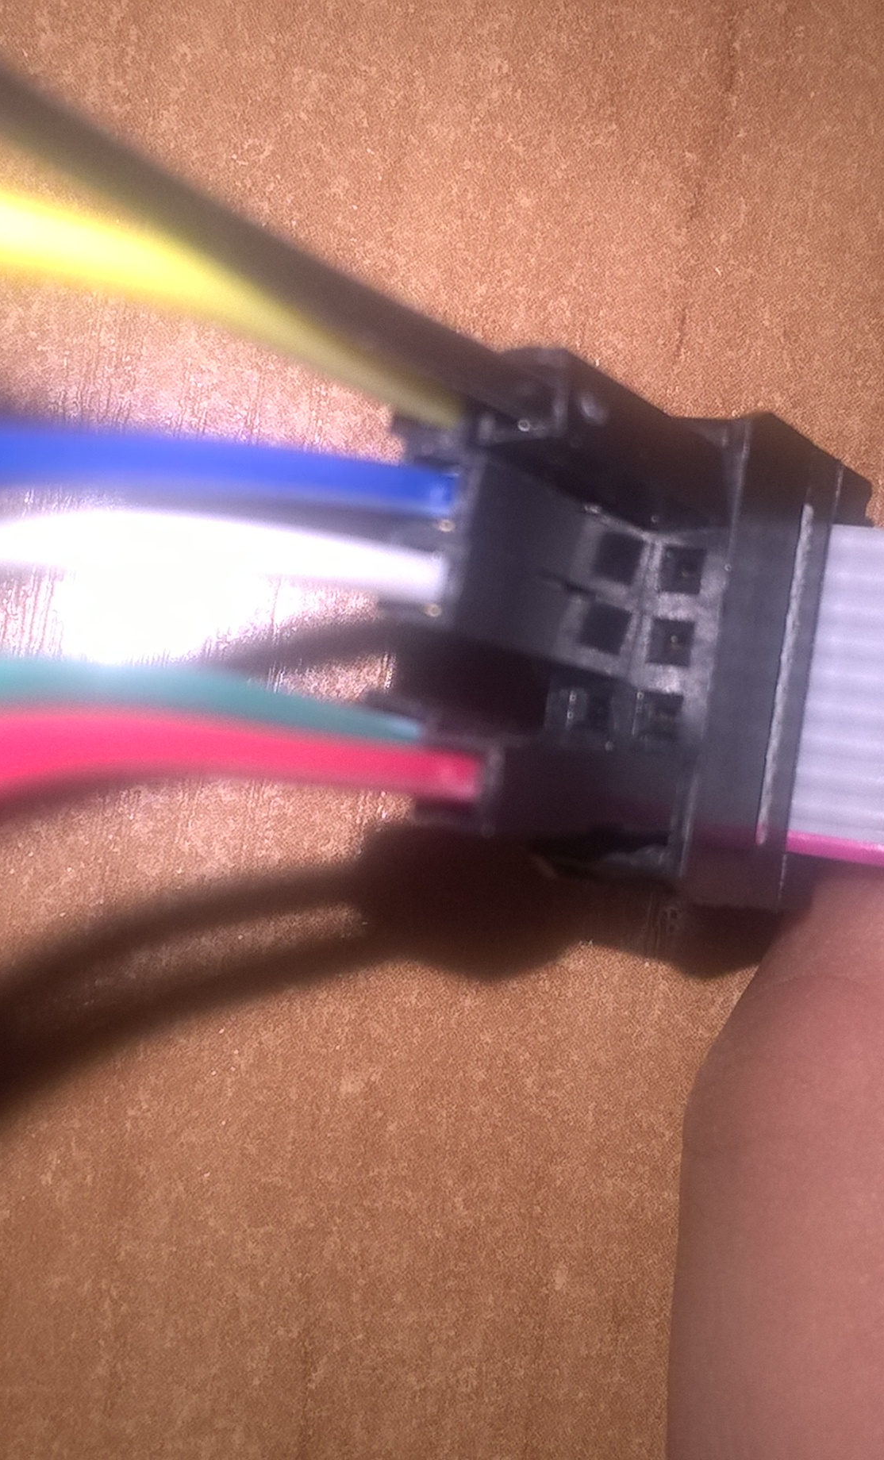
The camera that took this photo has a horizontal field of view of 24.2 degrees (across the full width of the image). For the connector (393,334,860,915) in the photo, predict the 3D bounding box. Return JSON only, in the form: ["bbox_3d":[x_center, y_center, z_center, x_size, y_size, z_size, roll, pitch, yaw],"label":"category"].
[{"bbox_3d":[0.006,-0.003,0.071,0.007,0.023,0.017,7,88,34],"label":"connector"}]

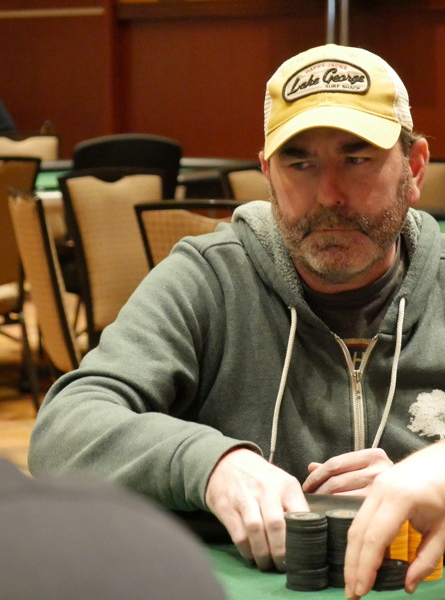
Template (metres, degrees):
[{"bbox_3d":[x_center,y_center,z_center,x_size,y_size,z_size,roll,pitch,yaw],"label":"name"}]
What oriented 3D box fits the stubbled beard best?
[{"bbox_3d":[0.127,-0.080,2.420,0.150,0.125,0.115,1,6,11],"label":"stubbled beard"}]

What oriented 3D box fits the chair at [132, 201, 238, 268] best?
[{"bbox_3d":[0.121,0.209,5.586,0.460,0.940,0.600,3,7,30],"label":"chair"}]

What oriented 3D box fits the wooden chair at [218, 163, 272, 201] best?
[{"bbox_3d":[0.332,0.067,6.920,0.460,0.940,0.600,-5,7,-33],"label":"wooden chair"}]

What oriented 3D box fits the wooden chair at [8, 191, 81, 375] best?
[{"bbox_3d":[-0.258,0.173,5.963,0.600,0.940,0.460,-2,6,-13],"label":"wooden chair"}]

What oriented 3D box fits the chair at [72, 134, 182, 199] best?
[{"bbox_3d":[-0.358,-0.121,8.534,0.470,0.990,0.560,-1,6,-6],"label":"chair"}]

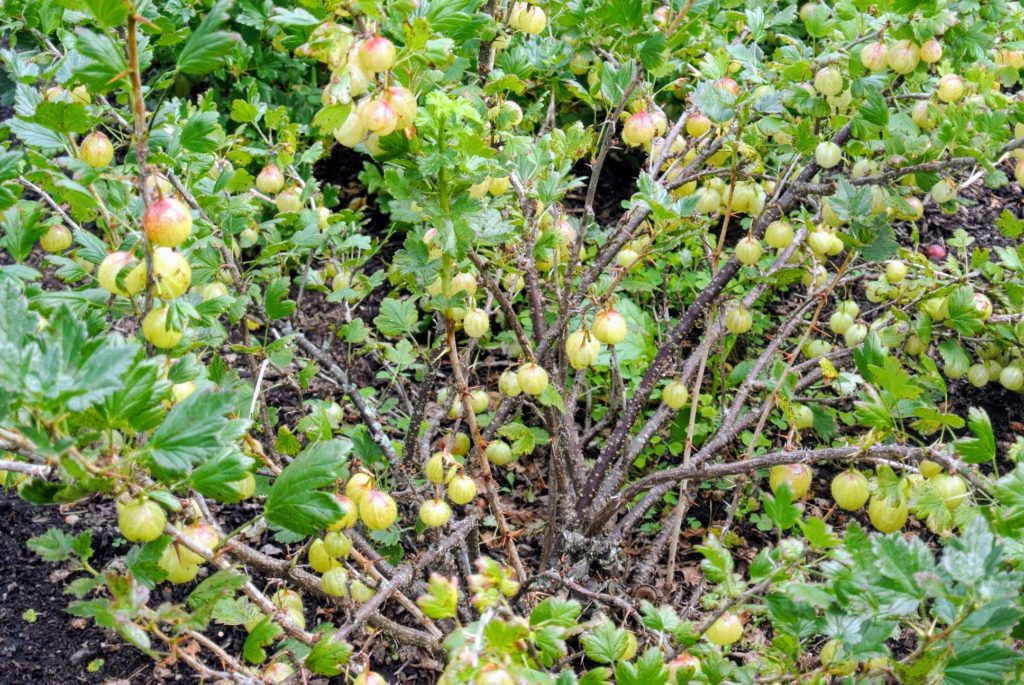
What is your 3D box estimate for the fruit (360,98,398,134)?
[{"bbox_3d":[-0.080,-0.140,1.420,0.020,0.022,0.020,0,28,0],"label":"fruit"}]

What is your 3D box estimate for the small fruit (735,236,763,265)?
[{"bbox_3d":[0.168,-0.065,1.640,0.019,0.020,0.019,0,28,0],"label":"small fruit"}]

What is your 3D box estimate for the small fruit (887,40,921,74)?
[{"bbox_3d":[0.248,-0.180,1.460,0.021,0.022,0.021,0,25,0],"label":"small fruit"}]

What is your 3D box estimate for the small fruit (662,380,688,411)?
[{"bbox_3d":[0.106,0.034,1.500,0.016,0.018,0.016,0,24,0],"label":"small fruit"}]

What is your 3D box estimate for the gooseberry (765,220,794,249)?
[{"bbox_3d":[0.191,-0.077,1.650,0.021,0.020,0.021,0,28,0],"label":"gooseberry"}]

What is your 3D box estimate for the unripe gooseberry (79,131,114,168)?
[{"bbox_3d":[-0.225,-0.104,1.250,0.018,0.020,0.018,0,24,0],"label":"unripe gooseberry"}]

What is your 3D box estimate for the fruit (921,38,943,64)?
[{"bbox_3d":[0.280,-0.195,1.540,0.015,0.016,0.015,0,24,0],"label":"fruit"}]

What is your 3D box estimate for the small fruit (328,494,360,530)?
[{"bbox_3d":[-0.100,0.101,1.360,0.019,0.021,0.019,0,28,0],"label":"small fruit"}]

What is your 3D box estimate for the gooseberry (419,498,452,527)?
[{"bbox_3d":[-0.050,0.111,1.500,0.020,0.018,0.020,0,28,0],"label":"gooseberry"}]

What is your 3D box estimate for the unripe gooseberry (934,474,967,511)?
[{"bbox_3d":[0.232,0.079,1.220,0.018,0.020,0.018,0,24,0],"label":"unripe gooseberry"}]

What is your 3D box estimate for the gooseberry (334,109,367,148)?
[{"bbox_3d":[-0.087,-0.115,1.240,0.018,0.021,0.018,0,24,0],"label":"gooseberry"}]

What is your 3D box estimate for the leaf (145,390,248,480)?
[{"bbox_3d":[-0.147,0.043,1.080,0.048,0.015,0.050,-2,46,-11],"label":"leaf"}]

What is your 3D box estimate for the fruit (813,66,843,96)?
[{"bbox_3d":[0.201,-0.166,1.470,0.018,0.018,0.018,0,24,0],"label":"fruit"}]

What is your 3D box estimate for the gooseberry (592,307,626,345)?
[{"bbox_3d":[0.061,-0.010,1.440,0.021,0.022,0.021,0,28,0],"label":"gooseberry"}]

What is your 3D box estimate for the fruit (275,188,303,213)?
[{"bbox_3d":[-0.157,-0.100,1.620,0.020,0.019,0.020,0,28,0],"label":"fruit"}]

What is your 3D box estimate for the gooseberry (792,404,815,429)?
[{"bbox_3d":[0.204,0.053,1.620,0.017,0.018,0.017,0,25,0],"label":"gooseberry"}]

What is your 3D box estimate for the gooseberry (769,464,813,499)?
[{"bbox_3d":[0.155,0.076,1.280,0.023,0.022,0.023,0,25,0],"label":"gooseberry"}]

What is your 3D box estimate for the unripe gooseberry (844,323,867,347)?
[{"bbox_3d":[0.253,-0.006,1.700,0.016,0.018,0.016,0,25,0],"label":"unripe gooseberry"}]

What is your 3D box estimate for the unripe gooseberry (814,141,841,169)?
[{"bbox_3d":[0.208,-0.124,1.520,0.018,0.018,0.018,0,24,0],"label":"unripe gooseberry"}]

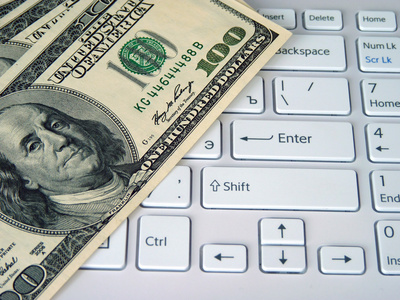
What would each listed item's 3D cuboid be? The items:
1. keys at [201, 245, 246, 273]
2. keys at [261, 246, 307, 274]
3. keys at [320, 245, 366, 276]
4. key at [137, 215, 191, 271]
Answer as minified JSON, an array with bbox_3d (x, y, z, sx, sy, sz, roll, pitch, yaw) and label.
[{"bbox_3d":[0.007,0.033,0.315,0.013,0.003,0.008,1,57,-2],"label":"keys"},{"bbox_3d":[0.025,0.033,0.316,0.014,0.003,0.008,1,57,-2],"label":"keys"},{"bbox_3d":[0.043,0.033,0.316,0.013,0.003,0.008,1,57,-2],"label":"keys"},{"bbox_3d":[-0.011,0.028,0.317,0.015,0.003,0.017,1,57,-2],"label":"key"}]

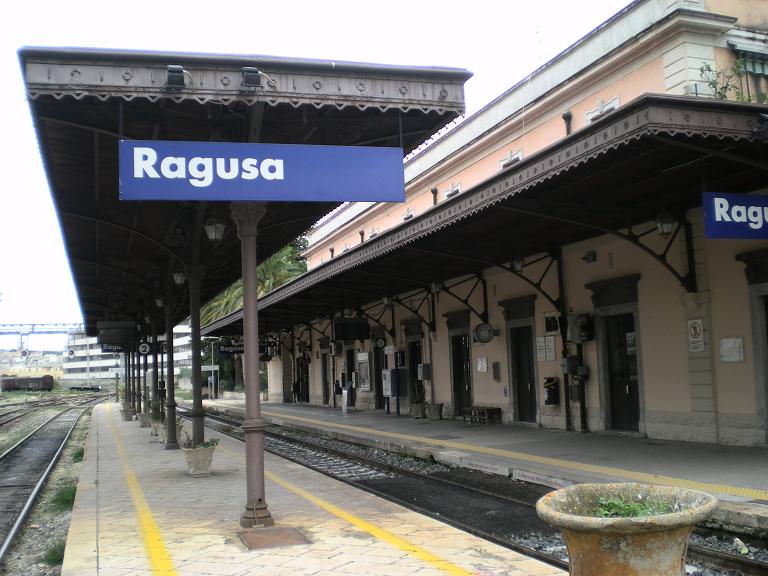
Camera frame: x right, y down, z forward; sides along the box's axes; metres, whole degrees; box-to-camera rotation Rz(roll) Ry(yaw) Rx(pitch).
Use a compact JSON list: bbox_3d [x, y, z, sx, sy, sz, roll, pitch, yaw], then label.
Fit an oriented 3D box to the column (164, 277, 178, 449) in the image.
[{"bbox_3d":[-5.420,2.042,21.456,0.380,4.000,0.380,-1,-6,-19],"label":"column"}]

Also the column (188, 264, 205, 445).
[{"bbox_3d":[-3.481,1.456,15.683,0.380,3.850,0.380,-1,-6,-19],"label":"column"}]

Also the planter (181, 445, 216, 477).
[{"bbox_3d":[-3.289,3.047,14.927,0.610,0.520,0.610,-1,-6,-19],"label":"planter"}]

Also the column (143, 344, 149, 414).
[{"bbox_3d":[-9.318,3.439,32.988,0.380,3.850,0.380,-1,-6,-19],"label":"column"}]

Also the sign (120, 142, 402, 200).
[{"bbox_3d":[-1.168,-1.186,8.700,2.950,0.590,0.100,-1,-6,-19],"label":"sign"}]

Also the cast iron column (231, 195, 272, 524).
[{"bbox_3d":[-1.549,0.794,9.904,0.400,3.850,0.400,-1,-6,-19],"label":"cast iron column"}]

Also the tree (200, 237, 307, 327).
[{"bbox_3d":[-11.419,2.525,70.352,8.200,13.200,8.200,-1,-6,-19],"label":"tree"}]

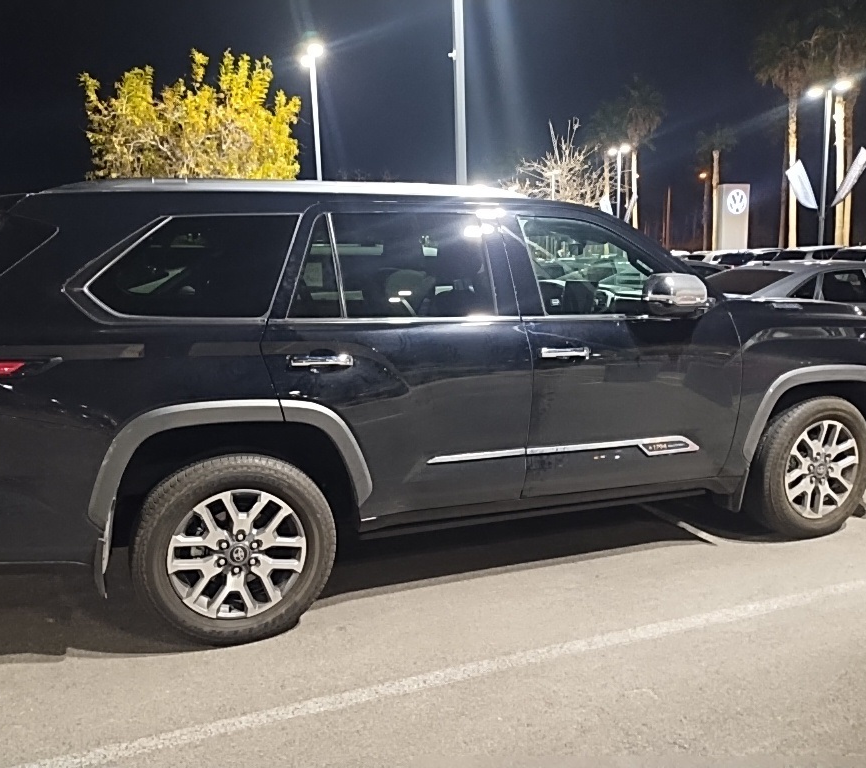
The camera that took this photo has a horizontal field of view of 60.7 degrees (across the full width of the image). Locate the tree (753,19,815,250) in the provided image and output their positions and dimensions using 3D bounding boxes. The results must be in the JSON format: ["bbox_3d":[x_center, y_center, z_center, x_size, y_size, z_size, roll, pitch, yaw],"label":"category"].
[{"bbox_3d":[20.679,-13.580,43.186,3.800,14.557,3.800,-2,9,0],"label":"tree"}]

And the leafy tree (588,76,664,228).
[{"bbox_3d":[13.745,-14.438,52.118,5.000,13.727,4.200,-2,9,0],"label":"leafy tree"}]

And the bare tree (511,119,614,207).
[{"bbox_3d":[7.546,-10.687,43.765,6.200,9.399,5.800,-2,9,0],"label":"bare tree"}]

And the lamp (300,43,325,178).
[{"bbox_3d":[-3.298,-5.835,21.526,0.450,7.682,1.600,-4,10,-12],"label":"lamp"}]

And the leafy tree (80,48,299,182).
[{"bbox_3d":[-5.999,-4.882,19.046,5.400,7.010,5.400,-4,10,-20],"label":"leafy tree"}]

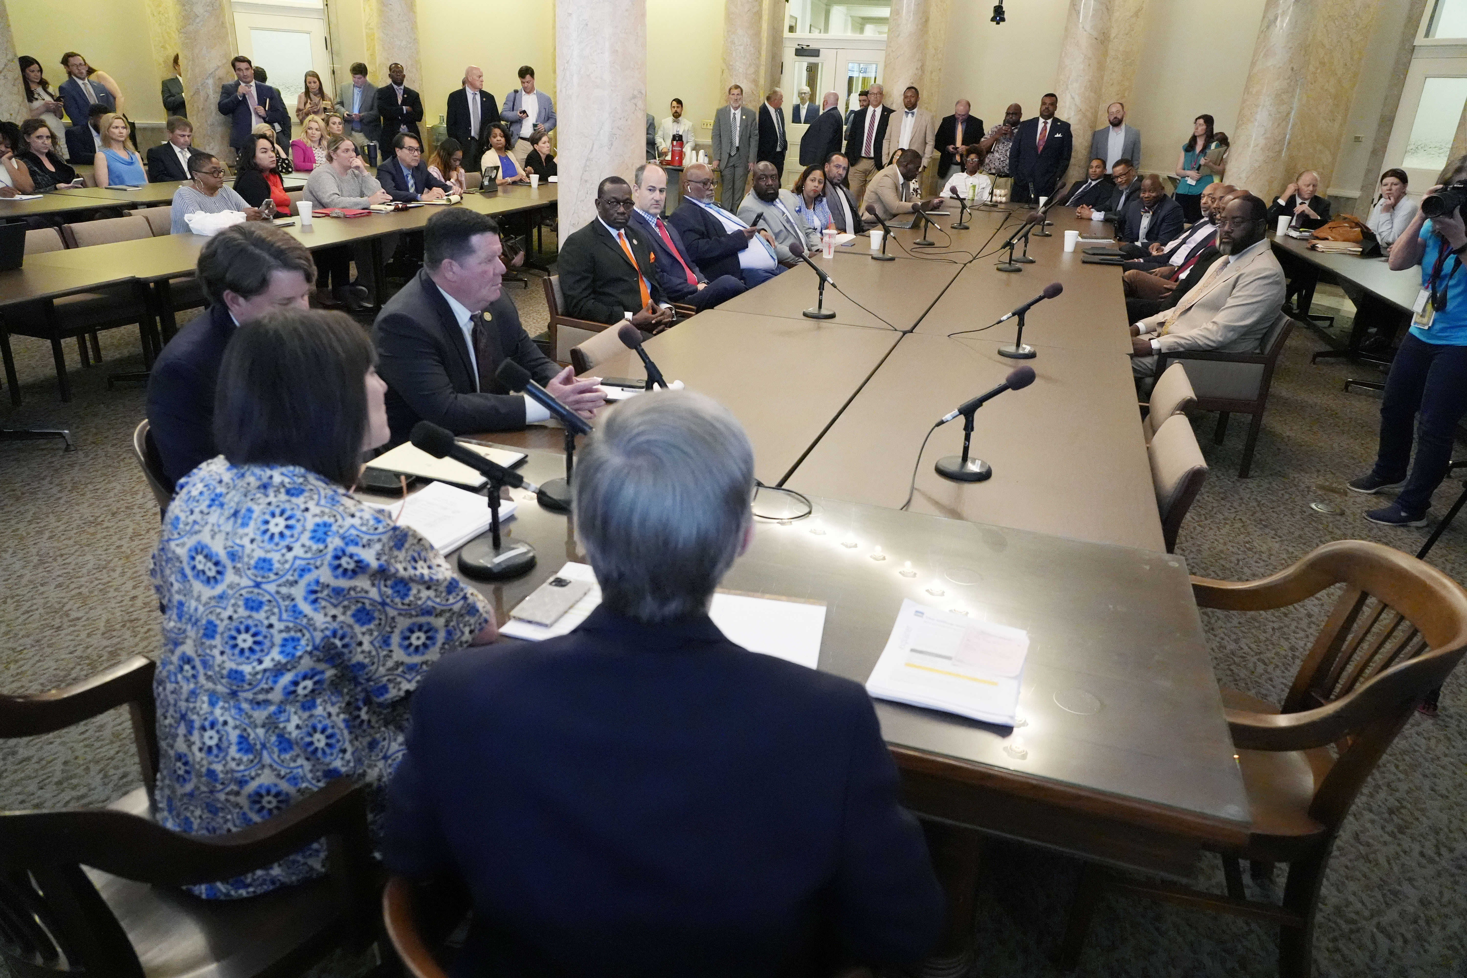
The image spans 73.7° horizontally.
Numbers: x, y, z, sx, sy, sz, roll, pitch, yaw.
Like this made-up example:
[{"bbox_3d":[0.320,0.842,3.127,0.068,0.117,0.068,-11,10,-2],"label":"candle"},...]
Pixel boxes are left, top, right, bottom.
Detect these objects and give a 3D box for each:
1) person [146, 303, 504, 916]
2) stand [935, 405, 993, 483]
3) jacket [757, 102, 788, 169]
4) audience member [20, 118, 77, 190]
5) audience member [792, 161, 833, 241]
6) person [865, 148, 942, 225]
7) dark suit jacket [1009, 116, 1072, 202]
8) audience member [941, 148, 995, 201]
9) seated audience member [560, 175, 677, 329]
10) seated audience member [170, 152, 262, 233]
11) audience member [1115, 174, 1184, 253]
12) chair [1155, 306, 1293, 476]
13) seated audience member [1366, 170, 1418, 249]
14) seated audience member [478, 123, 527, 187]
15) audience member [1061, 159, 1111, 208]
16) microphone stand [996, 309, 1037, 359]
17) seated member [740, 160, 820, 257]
[{"bbox_3d":[-0.669,0.318,1.709,0.540,1.281,0.760,18,26,34],"label":"person"},{"bbox_3d":[0.611,-0.134,2.534,0.152,0.175,0.152,6,22,9],"label":"stand"},{"bbox_3d":[0.457,-4.094,11.300,0.500,0.700,0.330,-16,28,-39],"label":"jacket"},{"bbox_3d":[-5.406,-2.355,7.995,0.800,1.243,0.500,14,24,27],"label":"audience member"},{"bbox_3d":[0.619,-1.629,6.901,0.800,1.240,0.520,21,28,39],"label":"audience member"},{"bbox_3d":[1.537,-2.435,8.986,0.900,1.294,0.620,13,24,25],"label":"person"},{"bbox_3d":[3.073,-3.278,9.733,0.600,0.800,0.340,12,24,23],"label":"dark suit jacket"},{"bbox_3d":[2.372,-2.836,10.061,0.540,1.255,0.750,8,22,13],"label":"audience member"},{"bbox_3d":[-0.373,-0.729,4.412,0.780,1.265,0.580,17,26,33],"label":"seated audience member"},{"bbox_3d":[-3.223,-1.590,6.435,0.800,1.156,0.520,12,24,22],"label":"seated audience member"},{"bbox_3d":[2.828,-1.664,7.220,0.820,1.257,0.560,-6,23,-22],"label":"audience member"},{"bbox_3d":[2.304,-0.555,4.919,0.600,0.800,0.600,6,22,10],"label":"chair"},{"bbox_3d":[5.604,-2.156,8.697,0.780,1.318,0.550,-6,23,-21],"label":"seated audience member"},{"bbox_3d":[-2.338,-3.017,9.980,0.800,1.334,0.550,21,28,39],"label":"seated audience member"},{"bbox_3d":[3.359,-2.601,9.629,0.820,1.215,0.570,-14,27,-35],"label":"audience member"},{"bbox_3d":[1.118,-0.619,3.803,0.155,0.185,0.155,5,22,7],"label":"microphone stand"},{"bbox_3d":[0.367,-1.387,6.166,0.800,1.260,0.600,16,25,30],"label":"seated member"}]

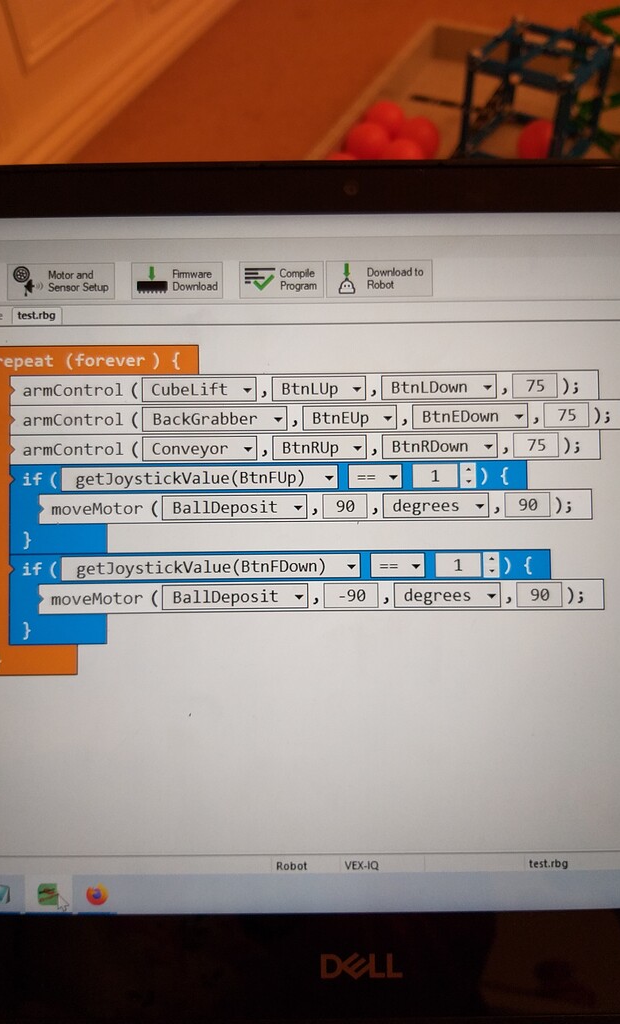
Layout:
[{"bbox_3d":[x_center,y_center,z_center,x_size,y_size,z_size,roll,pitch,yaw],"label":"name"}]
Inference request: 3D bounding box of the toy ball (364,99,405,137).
[{"bbox_3d":[0.141,-0.719,1.428,0.076,0.076,0.076,-2,54,3],"label":"toy ball"}]

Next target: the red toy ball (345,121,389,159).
[{"bbox_3d":[0.106,-0.664,1.393,0.076,0.076,0.076,-2,54,3],"label":"red toy ball"}]

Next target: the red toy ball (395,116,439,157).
[{"bbox_3d":[0.194,-0.673,1.392,0.076,0.076,0.076,-2,54,3],"label":"red toy ball"}]

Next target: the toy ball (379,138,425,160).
[{"bbox_3d":[0.162,-0.612,1.351,0.076,0.076,0.076,-2,54,3],"label":"toy ball"}]

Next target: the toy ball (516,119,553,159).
[{"bbox_3d":[0.404,-0.648,1.356,0.076,0.076,0.076,-2,54,3],"label":"toy ball"}]

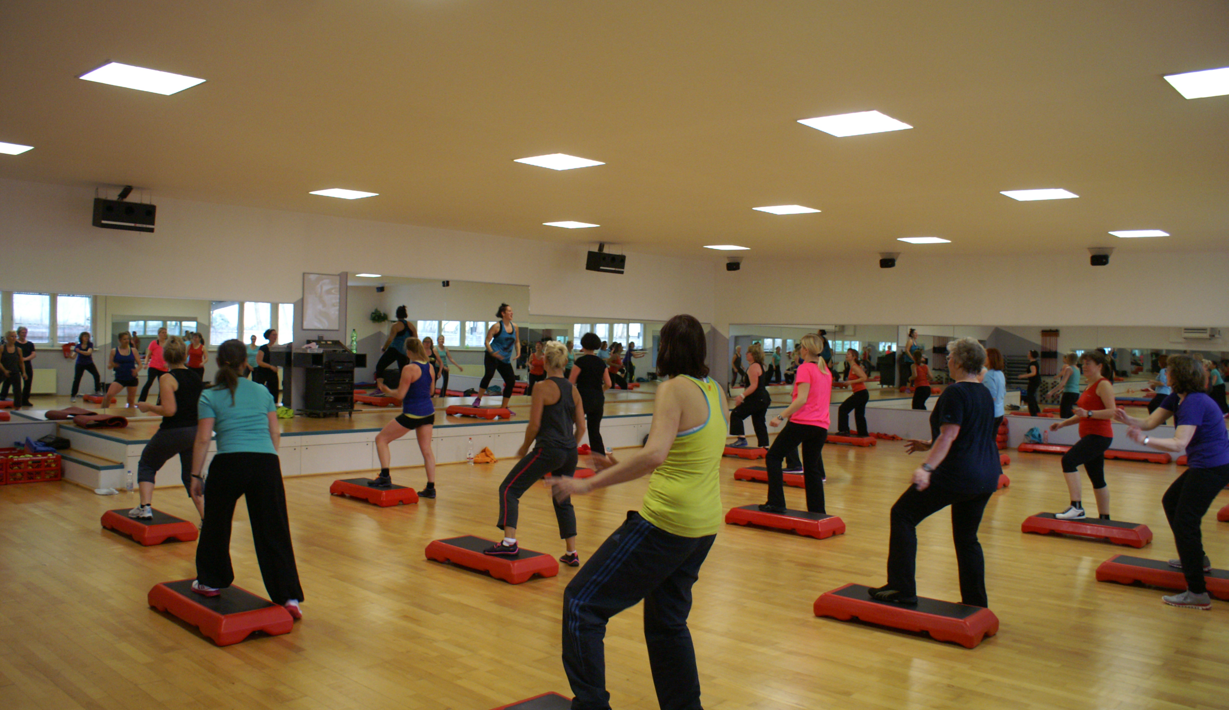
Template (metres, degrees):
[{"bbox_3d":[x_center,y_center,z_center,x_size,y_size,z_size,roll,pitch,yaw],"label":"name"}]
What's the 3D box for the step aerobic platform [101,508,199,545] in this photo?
[{"bbox_3d":[-3.672,1.342,7.264,0.934,0.139,0.381,2,0,44],"label":"step aerobic platform"}]

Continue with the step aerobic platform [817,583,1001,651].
[{"bbox_3d":[1.669,1.487,5.323,0.934,0.139,0.381,2,0,41],"label":"step aerobic platform"}]

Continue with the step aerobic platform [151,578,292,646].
[{"bbox_3d":[-2.245,1.427,5.228,0.975,0.142,0.405,2,1,43],"label":"step aerobic platform"}]

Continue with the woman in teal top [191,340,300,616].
[{"bbox_3d":[-2.055,0.687,5.120,0.510,1.551,0.456,2,0,42],"label":"woman in teal top"}]

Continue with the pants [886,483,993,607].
[{"bbox_3d":[1.964,1.151,5.548,0.520,0.830,0.500,2,1,38],"label":"pants"}]

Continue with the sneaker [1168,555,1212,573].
[{"bbox_3d":[4.096,1.482,6.542,0.270,0.110,0.100,2,1,18],"label":"sneaker"}]

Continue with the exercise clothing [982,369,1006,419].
[{"bbox_3d":[4.396,0.452,10.700,0.290,0.570,0.400,2,0,35],"label":"exercise clothing"}]

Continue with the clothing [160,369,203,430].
[{"bbox_3d":[-3.522,0.364,7.508,0.260,0.510,0.360,2,1,40],"label":"clothing"}]

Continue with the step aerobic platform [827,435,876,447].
[{"bbox_3d":[4.106,1.498,16.343,0.975,0.142,0.405,2,1,44],"label":"step aerobic platform"}]

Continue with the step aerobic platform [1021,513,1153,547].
[{"bbox_3d":[4.165,1.537,8.123,0.934,0.139,0.381,2,0,41],"label":"step aerobic platform"}]

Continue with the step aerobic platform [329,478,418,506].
[{"bbox_3d":[-2.402,1.365,9.187,0.934,0.139,0.381,2,0,43],"label":"step aerobic platform"}]

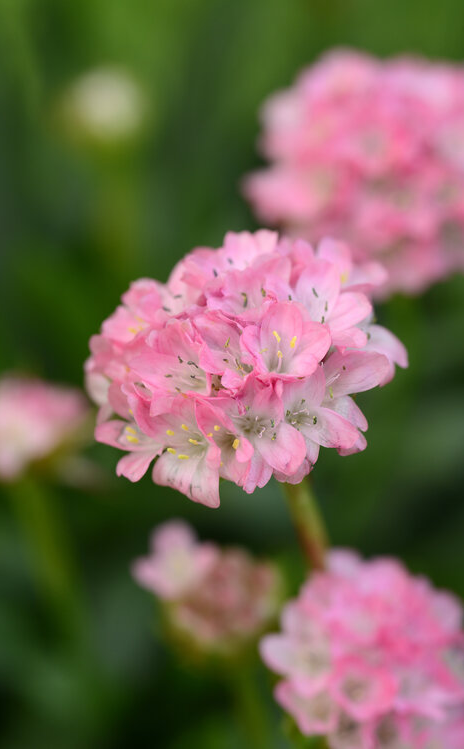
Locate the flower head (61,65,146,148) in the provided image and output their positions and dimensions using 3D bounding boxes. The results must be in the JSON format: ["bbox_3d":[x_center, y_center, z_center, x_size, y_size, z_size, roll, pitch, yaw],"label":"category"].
[{"bbox_3d":[-0.024,-0.050,0.410,0.015,0.014,0.015,0,18,0],"label":"flower head"}]

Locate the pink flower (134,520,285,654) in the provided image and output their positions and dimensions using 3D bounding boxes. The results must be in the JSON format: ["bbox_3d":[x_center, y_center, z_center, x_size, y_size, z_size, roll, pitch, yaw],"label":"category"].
[{"bbox_3d":[-0.003,0.029,0.295,0.019,0.017,0.018,-7,19,0],"label":"pink flower"}]

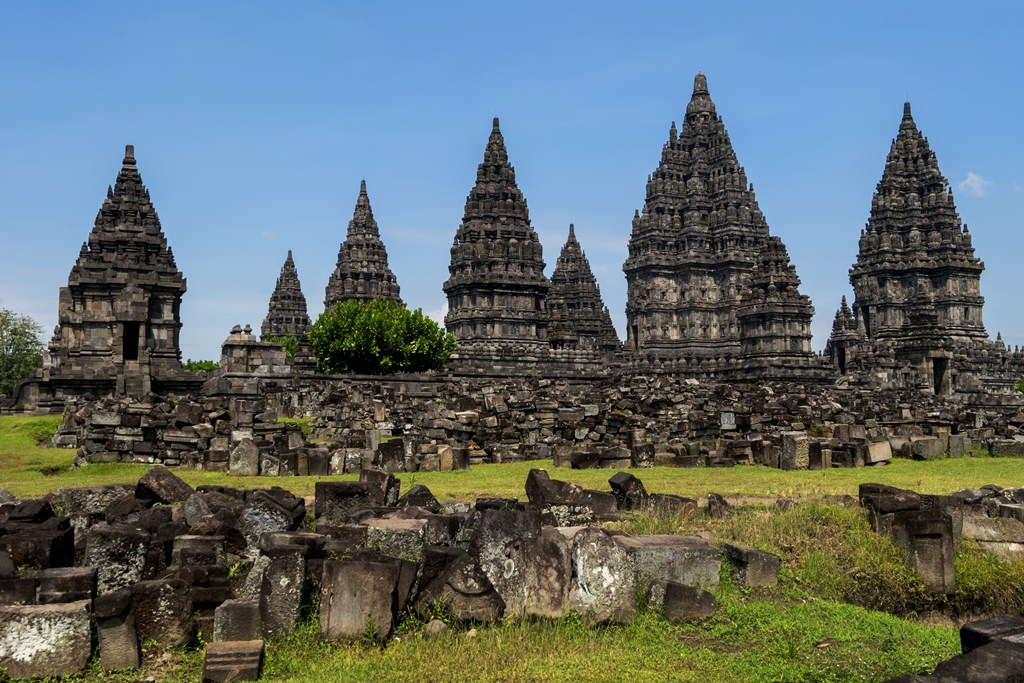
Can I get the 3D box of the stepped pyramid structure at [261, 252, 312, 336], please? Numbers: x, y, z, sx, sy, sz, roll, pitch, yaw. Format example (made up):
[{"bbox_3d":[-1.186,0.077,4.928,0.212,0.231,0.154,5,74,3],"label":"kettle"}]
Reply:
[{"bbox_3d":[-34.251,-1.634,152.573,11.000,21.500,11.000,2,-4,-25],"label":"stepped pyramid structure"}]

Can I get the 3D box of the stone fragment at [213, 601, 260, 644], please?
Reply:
[{"bbox_3d":[-1.688,1.729,6.139,0.279,0.201,0.280,0,-2,-12],"label":"stone fragment"}]

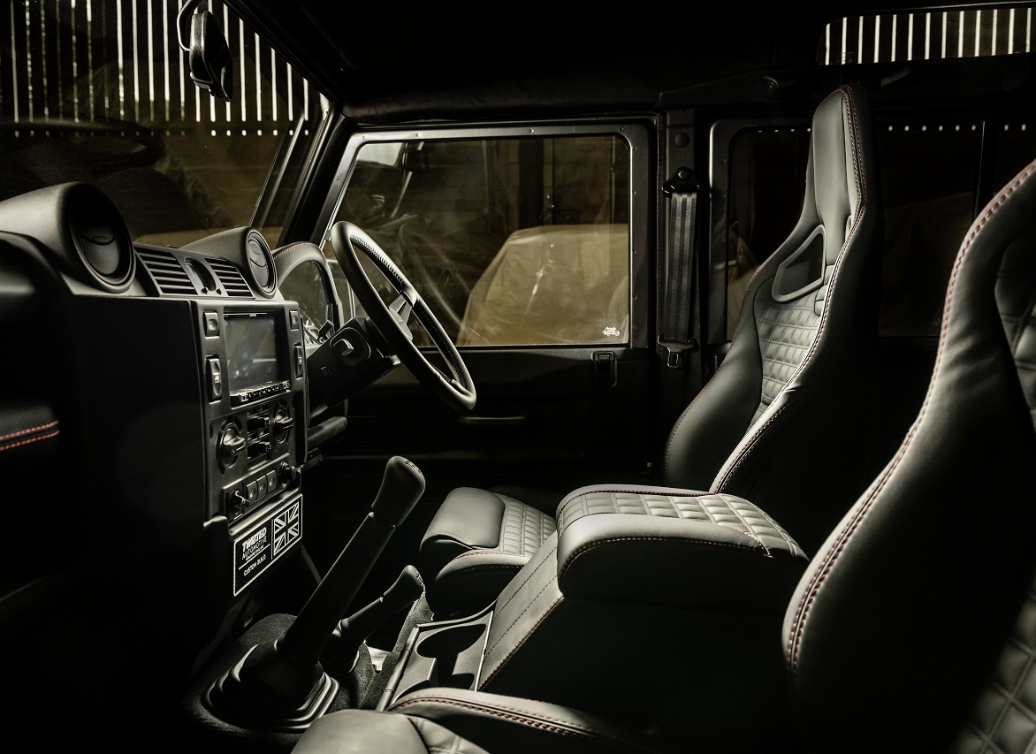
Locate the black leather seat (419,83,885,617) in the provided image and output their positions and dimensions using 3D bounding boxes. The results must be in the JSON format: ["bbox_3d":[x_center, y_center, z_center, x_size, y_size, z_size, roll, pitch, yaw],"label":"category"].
[{"bbox_3d":[0.207,-0.074,1.226,0.697,0.795,0.510,-1,5,4],"label":"black leather seat"}]

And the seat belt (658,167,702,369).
[{"bbox_3d":[0.321,-0.215,1.490,0.083,0.400,0.055,-1,5,4],"label":"seat belt"}]

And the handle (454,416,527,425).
[{"bbox_3d":[-0.055,0.089,1.530,0.147,0.025,0.040,-1,5,4],"label":"handle"}]

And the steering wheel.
[{"bbox_3d":[-0.197,-0.087,1.240,0.085,0.370,0.370,-34,2,6],"label":"steering wheel"}]

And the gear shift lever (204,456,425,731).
[{"bbox_3d":[-0.225,0.242,0.876,0.240,0.280,0.140,-1,5,4],"label":"gear shift lever"}]

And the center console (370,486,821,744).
[{"bbox_3d":[0.090,0.262,0.887,0.465,0.255,0.235,-1,5,4],"label":"center console"}]

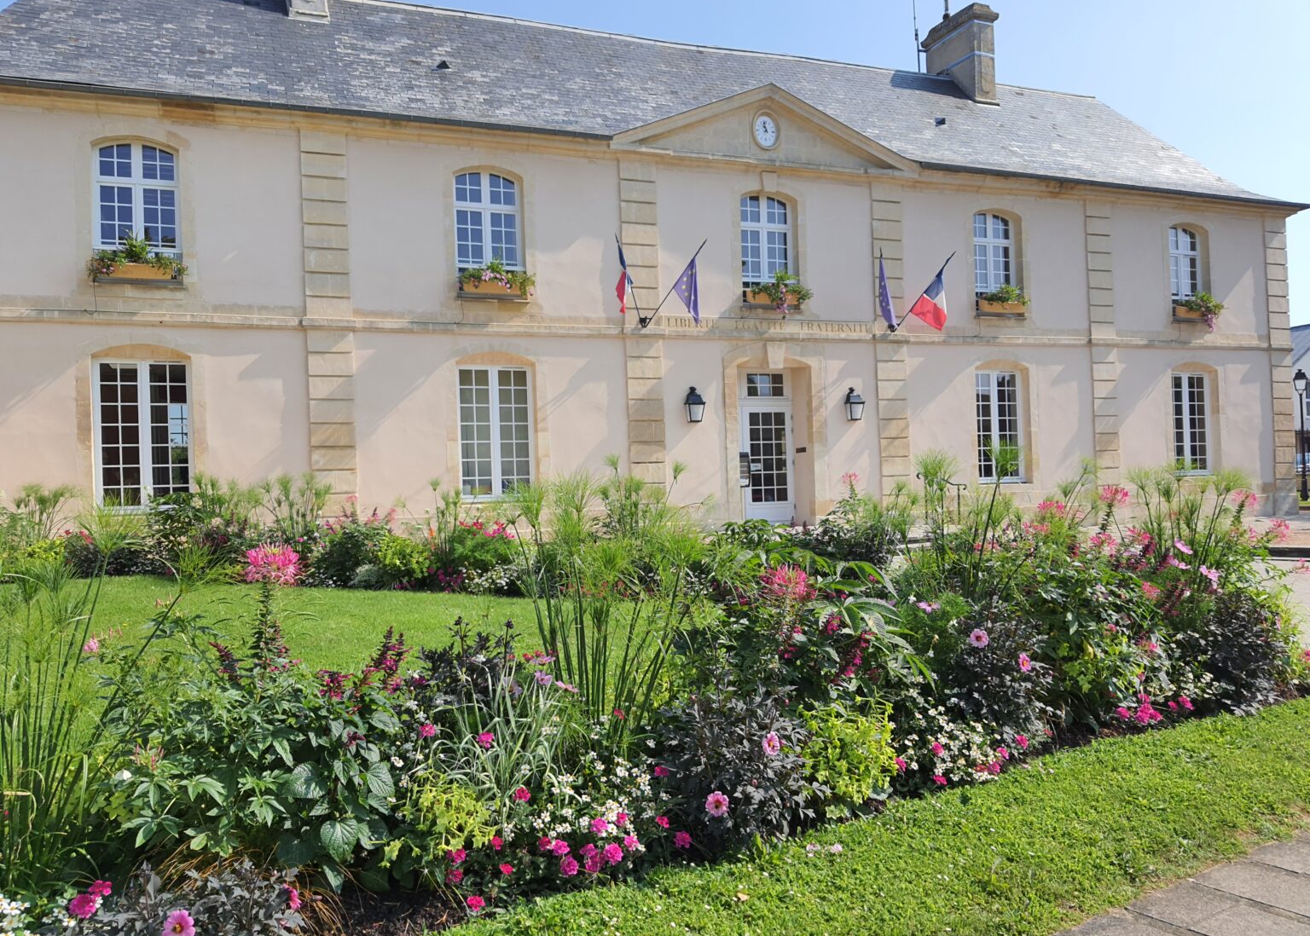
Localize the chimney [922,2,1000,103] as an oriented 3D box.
[{"bbox_3d":[6.989,-9.039,22.516,0.700,2.150,1.950,-1,-1,-19],"label":"chimney"}]

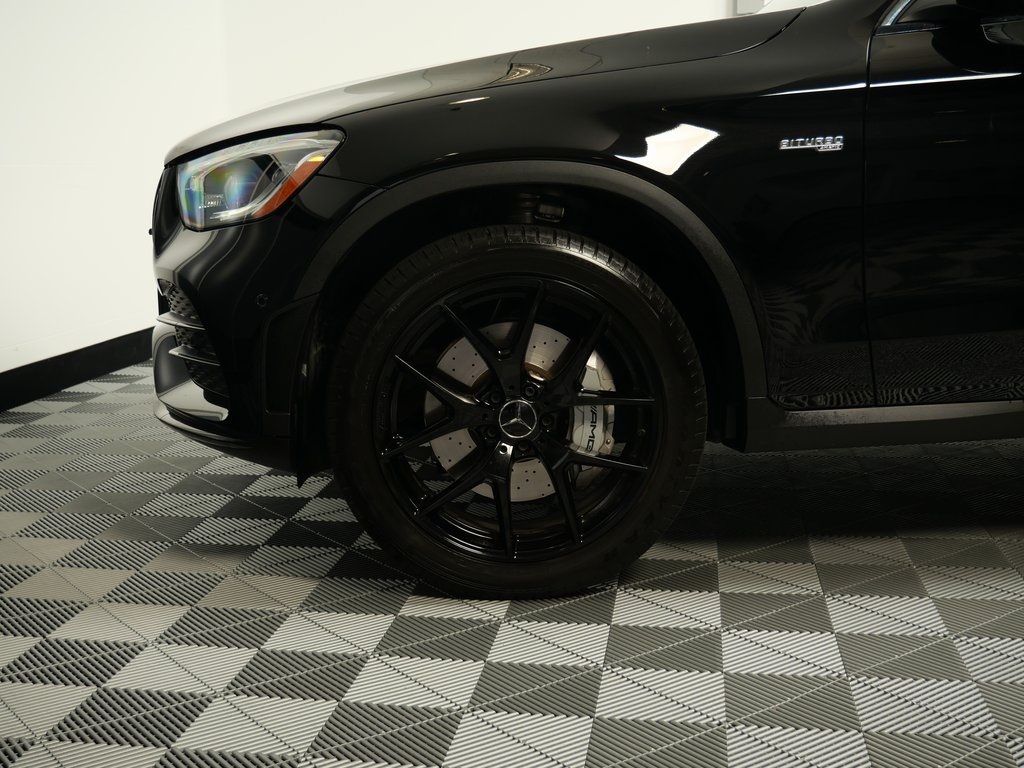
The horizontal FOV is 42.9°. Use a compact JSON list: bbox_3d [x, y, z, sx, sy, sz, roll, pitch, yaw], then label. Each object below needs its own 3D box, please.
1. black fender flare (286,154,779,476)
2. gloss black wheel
[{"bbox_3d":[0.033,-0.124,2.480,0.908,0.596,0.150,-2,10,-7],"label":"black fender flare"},{"bbox_3d":[0.009,0.052,2.585,0.731,0.723,0.262,-1,10,-6],"label":"gloss black wheel"}]

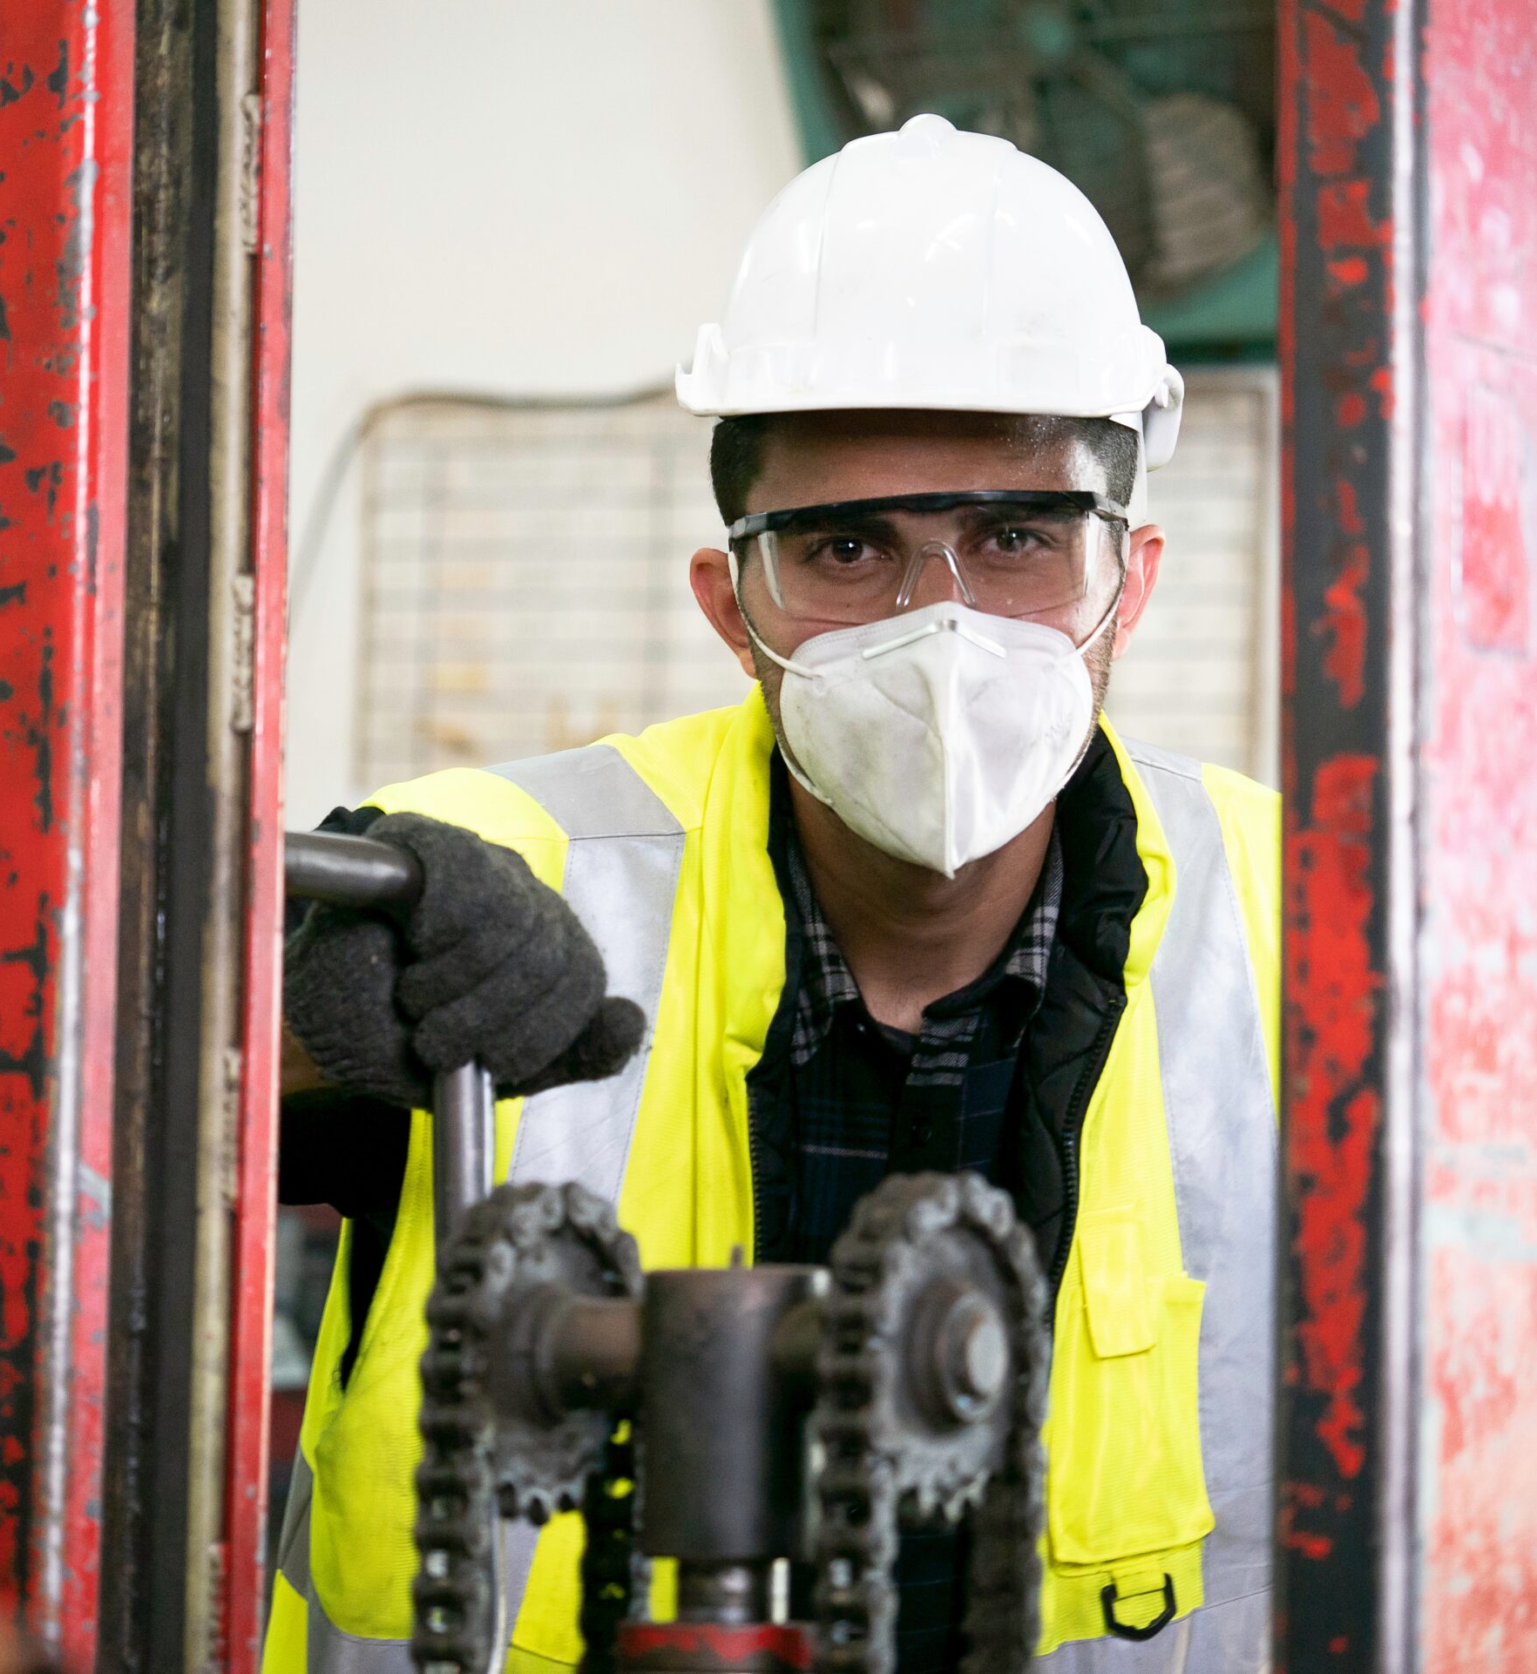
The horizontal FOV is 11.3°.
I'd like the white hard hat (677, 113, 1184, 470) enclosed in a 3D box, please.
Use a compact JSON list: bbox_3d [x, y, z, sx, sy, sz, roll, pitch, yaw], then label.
[{"bbox_3d":[0.065,-0.224,3.140,0.207,0.143,0.270,0,-1,9],"label":"white hard hat"}]

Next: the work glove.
[{"bbox_3d":[-0.121,0.046,2.950,0.138,0.112,0.100,-4,-3,21],"label":"work glove"}]

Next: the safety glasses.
[{"bbox_3d":[0.065,-0.111,3.125,0.160,0.055,0.150,-3,-1,-2],"label":"safety glasses"}]

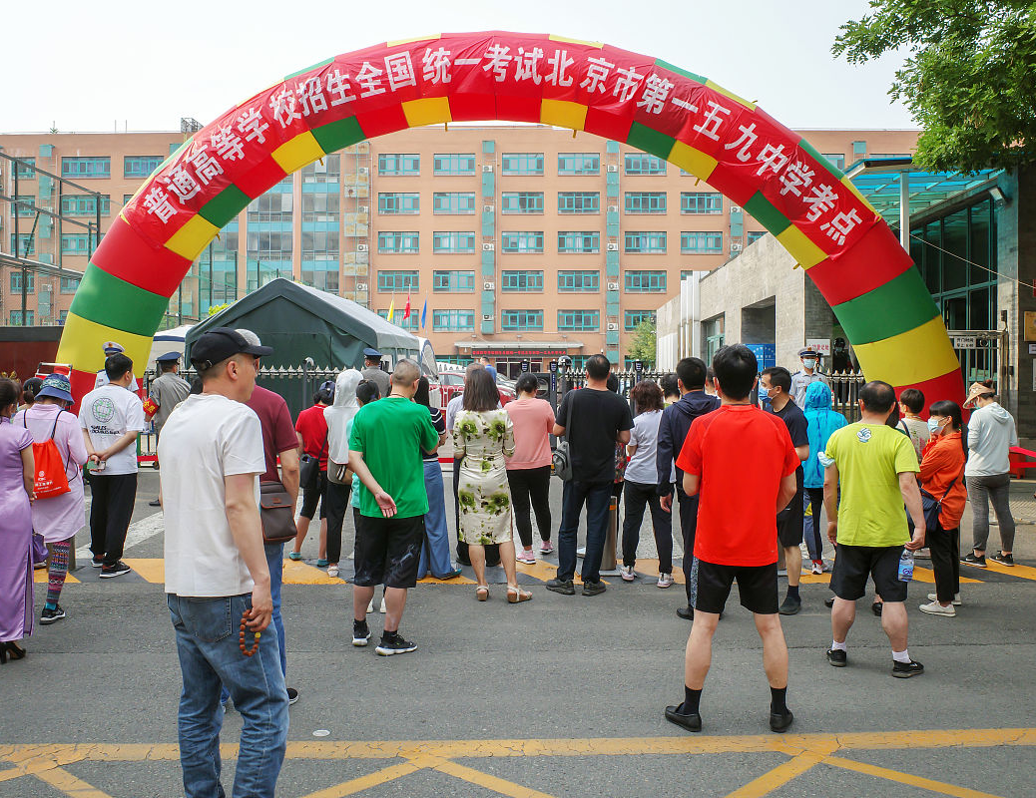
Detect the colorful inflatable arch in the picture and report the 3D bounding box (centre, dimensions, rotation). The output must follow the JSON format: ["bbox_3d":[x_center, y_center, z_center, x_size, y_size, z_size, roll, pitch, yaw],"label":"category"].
[{"bbox_3d":[-0.140,-1.940,13.700,13.600,6.500,1.350,0,1,2],"label":"colorful inflatable arch"}]

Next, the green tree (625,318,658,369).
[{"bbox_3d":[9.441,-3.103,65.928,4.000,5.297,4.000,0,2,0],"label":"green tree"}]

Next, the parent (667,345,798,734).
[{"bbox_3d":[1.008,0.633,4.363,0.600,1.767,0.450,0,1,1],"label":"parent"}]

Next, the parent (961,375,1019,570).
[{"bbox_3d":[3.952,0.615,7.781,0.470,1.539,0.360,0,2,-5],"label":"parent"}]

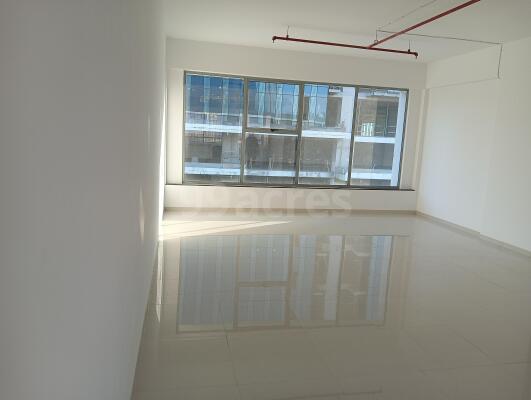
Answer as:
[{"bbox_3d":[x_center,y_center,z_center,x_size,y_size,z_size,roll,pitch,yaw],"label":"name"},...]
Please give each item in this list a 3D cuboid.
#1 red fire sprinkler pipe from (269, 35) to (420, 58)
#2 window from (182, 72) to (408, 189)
[{"bbox_3d":[1.214,-2.212,5.798,2.266,0.085,0.050,1,9,-12],"label":"red fire sprinkler pipe"},{"bbox_3d":[0.665,-1.256,7.721,4.417,2.021,0.100,1,9,-12],"label":"window"}]

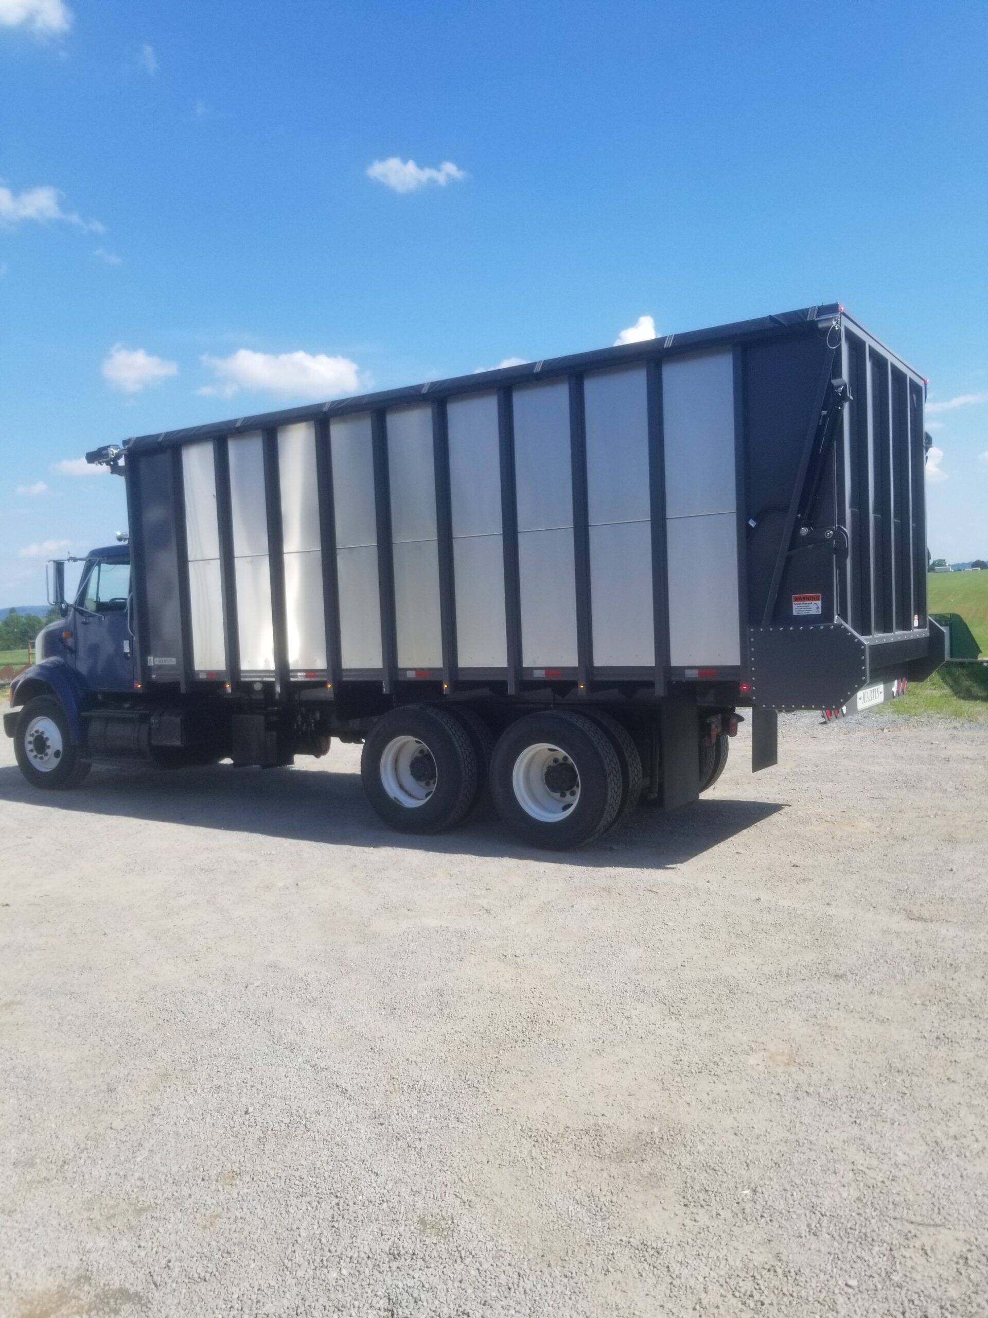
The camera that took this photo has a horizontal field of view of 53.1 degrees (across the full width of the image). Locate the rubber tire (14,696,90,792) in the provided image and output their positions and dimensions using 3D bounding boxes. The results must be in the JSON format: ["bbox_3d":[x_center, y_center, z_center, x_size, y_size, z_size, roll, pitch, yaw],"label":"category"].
[{"bbox_3d":[-4.947,0.933,11.103,1.040,1.040,0.280,-1,4,27],"label":"rubber tire"}]

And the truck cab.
[{"bbox_3d":[-4.072,-0.496,11.661,2.290,1.650,2.200,0,4,34],"label":"truck cab"}]

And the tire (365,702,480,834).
[{"bbox_3d":[-0.634,0.912,8.217,1.040,1.040,0.280,0,4,34],"label":"tire"}]

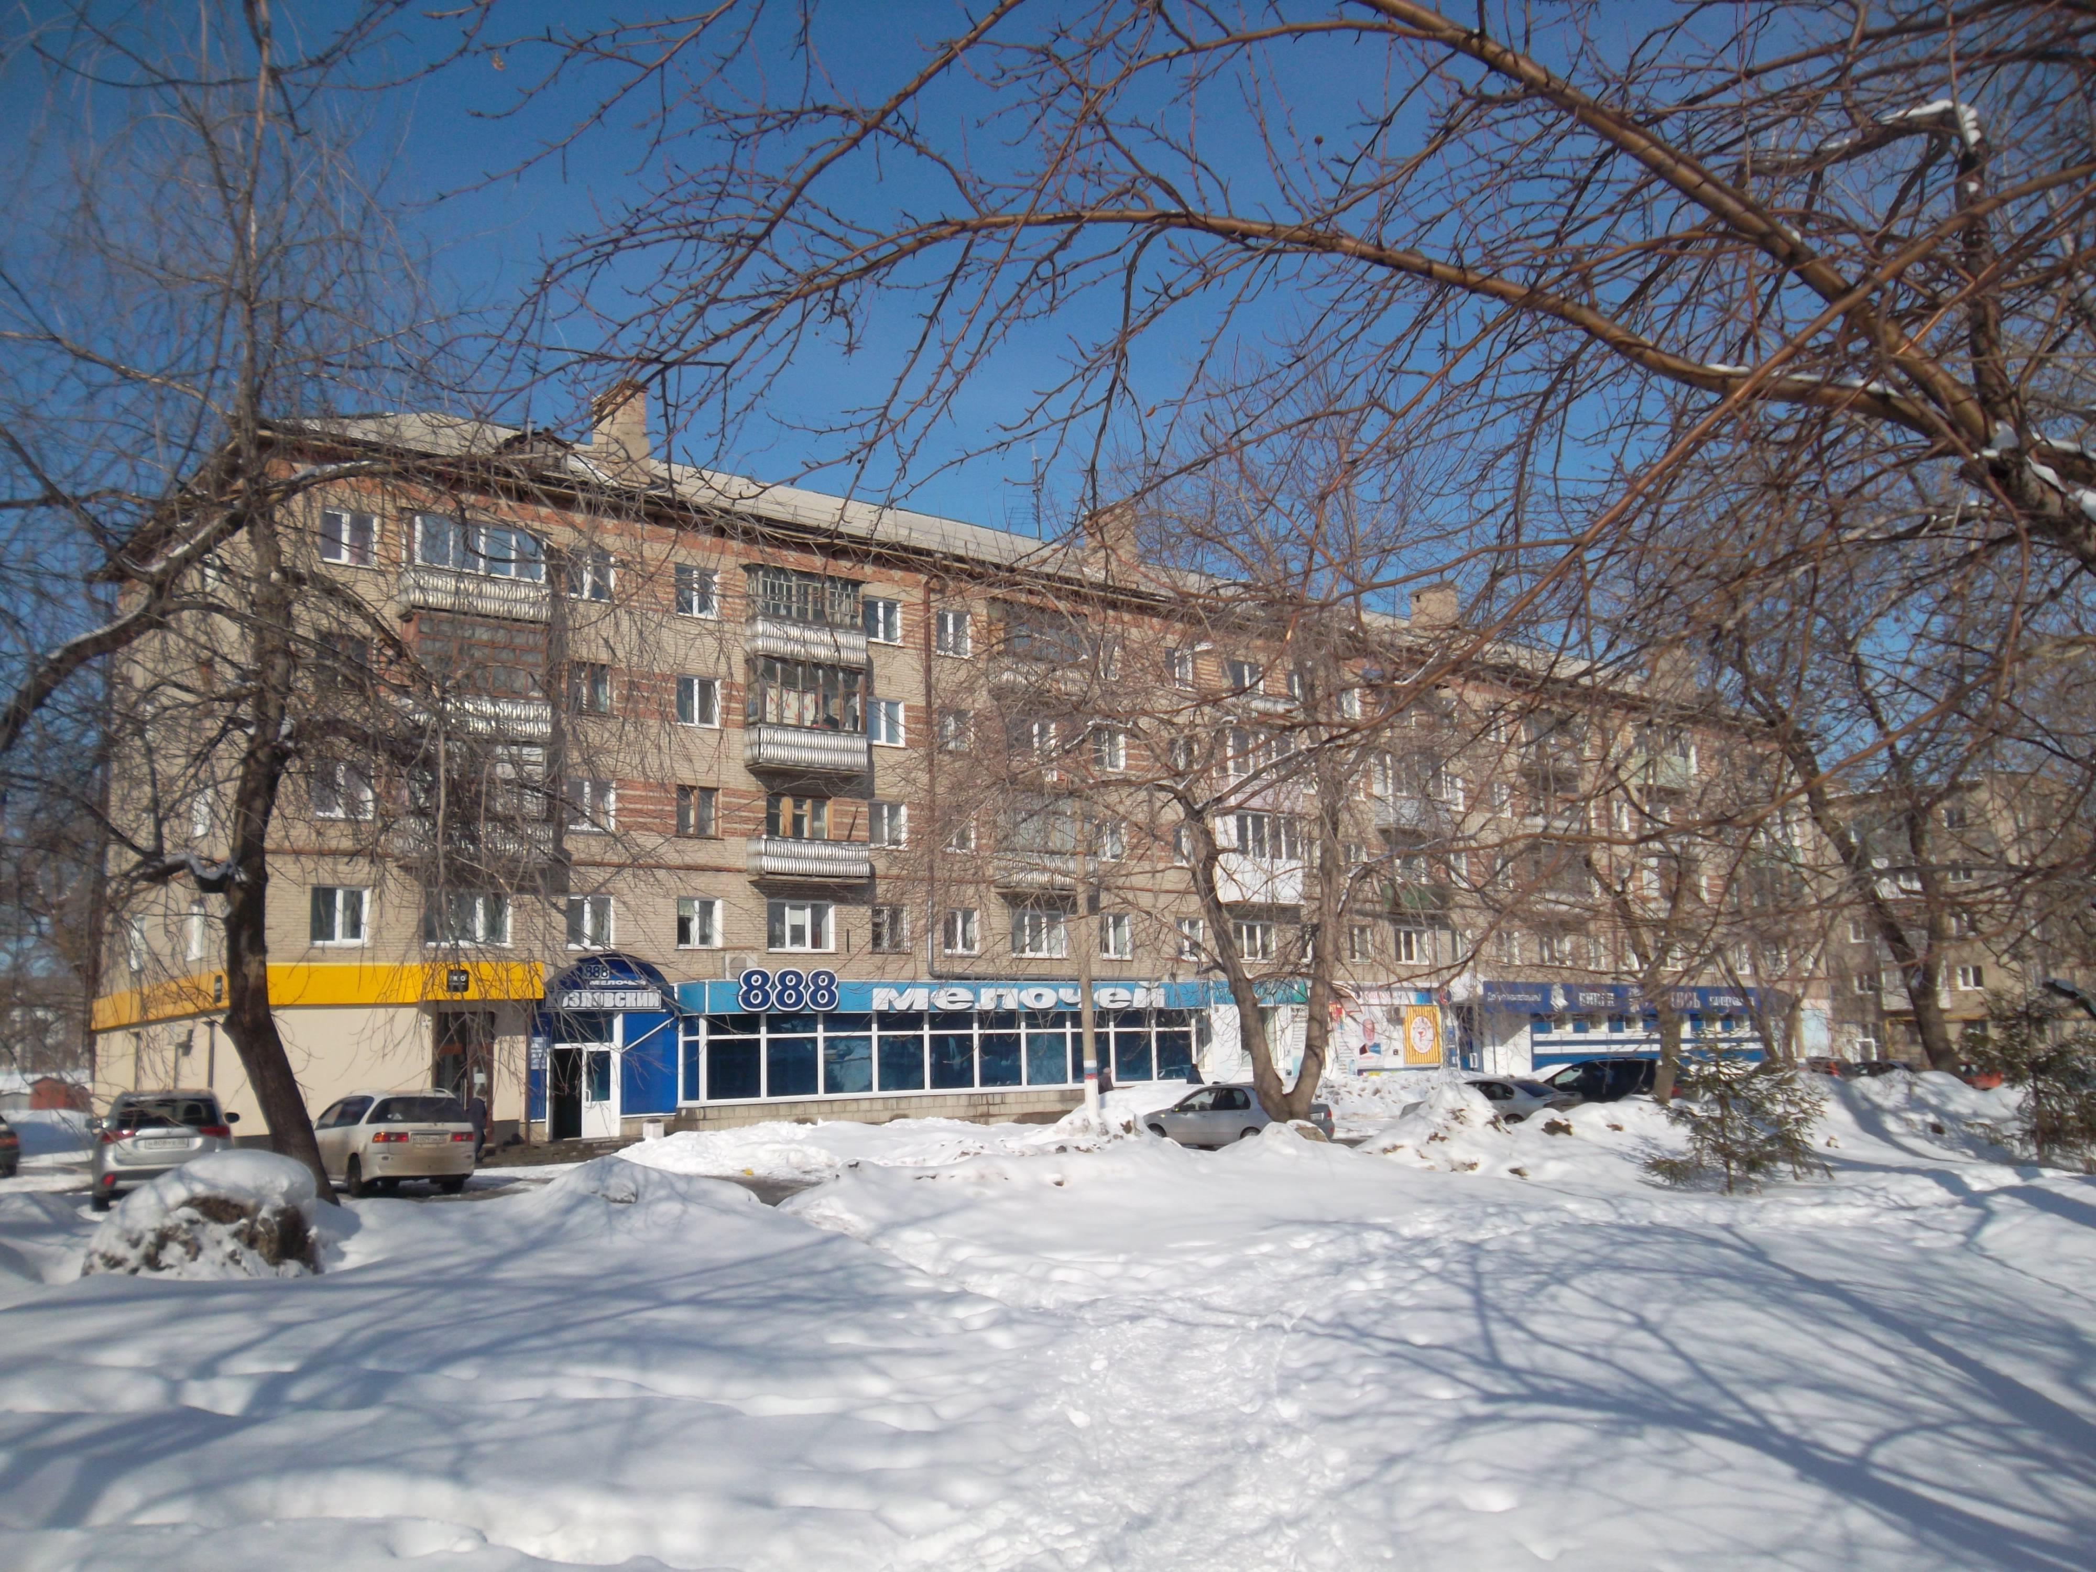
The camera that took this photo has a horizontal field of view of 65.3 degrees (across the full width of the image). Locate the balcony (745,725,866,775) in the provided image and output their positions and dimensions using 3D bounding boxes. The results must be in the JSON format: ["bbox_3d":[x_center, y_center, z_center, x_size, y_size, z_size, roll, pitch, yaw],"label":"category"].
[{"bbox_3d":[-6.024,-0.812,40.941,3.050,1.140,0.800,5,-13,-37],"label":"balcony"}]

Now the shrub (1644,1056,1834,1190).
[{"bbox_3d":[6.865,3.388,16.300,1.800,1.380,1.750,6,-12,-38],"label":"shrub"}]

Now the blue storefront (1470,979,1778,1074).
[{"bbox_3d":[21.081,8.924,59.413,17.400,3.500,1.600,5,-13,-37],"label":"blue storefront"}]

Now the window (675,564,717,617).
[{"bbox_3d":[-8.874,-4.857,41.223,1.180,1.320,0.160,6,-12,-38],"label":"window"}]

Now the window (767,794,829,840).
[{"bbox_3d":[-6.411,0.925,42.162,1.961,1.270,0.150,6,-12,-37],"label":"window"}]

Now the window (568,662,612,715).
[{"bbox_3d":[-10.669,-2.272,38.156,1.090,1.240,0.160,5,-13,-37],"label":"window"}]

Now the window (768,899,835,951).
[{"bbox_3d":[-6.099,3.451,40.478,1.880,1.280,0.160,5,-13,-37],"label":"window"}]

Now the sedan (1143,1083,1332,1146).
[{"bbox_3d":[3.848,6.968,34.088,1.690,1.460,4.350,7,-13,-41],"label":"sedan"}]

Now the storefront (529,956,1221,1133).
[{"bbox_3d":[-3.295,6.619,42.321,20.500,4.000,1.600,6,-12,-38],"label":"storefront"}]

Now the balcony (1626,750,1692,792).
[{"bbox_3d":[24.789,-0.428,66.399,3.100,1.300,0.900,6,-12,-37],"label":"balcony"}]

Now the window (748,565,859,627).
[{"bbox_3d":[-6.323,-4.715,42.699,2.990,1.260,0.850,6,-12,-37],"label":"window"}]

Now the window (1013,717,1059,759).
[{"bbox_3d":[-0.418,-1.318,47.353,1.701,1.225,0.150,6,-12,-37],"label":"window"}]

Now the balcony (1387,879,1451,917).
[{"bbox_3d":[12.665,3.873,56.508,3.200,1.020,0.820,6,-12,-38],"label":"balcony"}]

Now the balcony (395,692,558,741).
[{"bbox_3d":[-12.833,-1.527,36.721,3.180,0.970,0.820,6,-12,-38],"label":"balcony"}]

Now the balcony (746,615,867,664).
[{"bbox_3d":[-6.245,-3.619,42.495,3.170,1.000,0.820,6,-12,-38],"label":"balcony"}]

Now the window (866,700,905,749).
[{"bbox_3d":[-4.238,-1.648,43.024,1.170,1.260,0.160,5,-13,-37],"label":"window"}]

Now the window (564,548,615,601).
[{"bbox_3d":[-11.103,-5.026,39.653,1.177,1.161,0.150,6,-12,-37],"label":"window"}]

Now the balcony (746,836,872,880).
[{"bbox_3d":[-5.898,1.867,40.462,3.040,1.070,0.800,5,-13,-37],"label":"balcony"}]

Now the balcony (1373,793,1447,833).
[{"bbox_3d":[12.126,0.963,54.677,2.850,1.140,0.800,5,-13,-37],"label":"balcony"}]

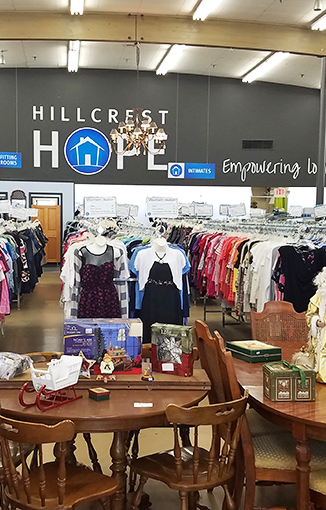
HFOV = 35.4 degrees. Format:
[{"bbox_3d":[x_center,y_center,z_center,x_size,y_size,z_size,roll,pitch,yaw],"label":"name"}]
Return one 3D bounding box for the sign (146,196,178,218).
[{"bbox_3d":[-0.007,-0.431,4.650,0.285,0.180,0.020,1,4,-3],"label":"sign"}]

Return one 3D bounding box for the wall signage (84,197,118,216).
[{"bbox_3d":[-0.567,-0.435,4.630,0.300,0.187,0.020,0,5,-11],"label":"wall signage"}]

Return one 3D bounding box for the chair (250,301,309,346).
[{"bbox_3d":[0.816,0.827,3.479,0.470,1.000,0.560,0,5,-2],"label":"chair"}]

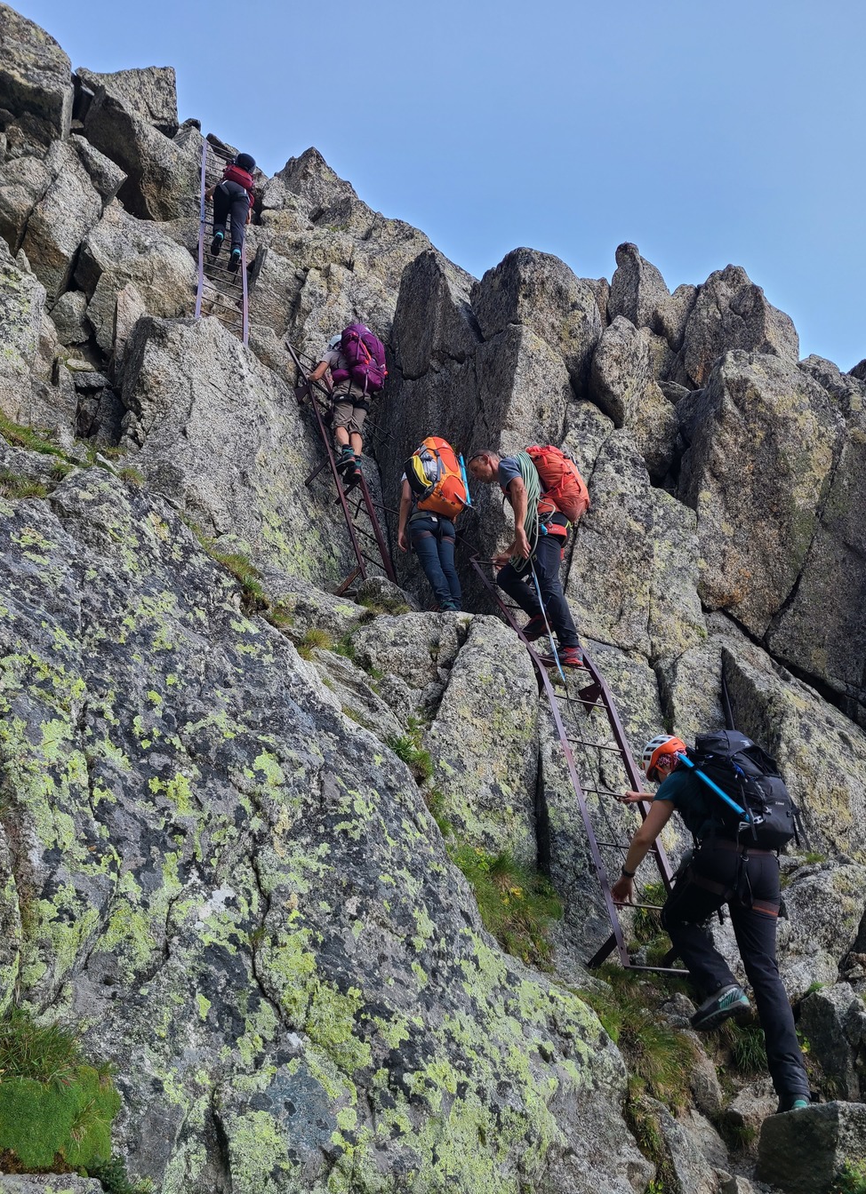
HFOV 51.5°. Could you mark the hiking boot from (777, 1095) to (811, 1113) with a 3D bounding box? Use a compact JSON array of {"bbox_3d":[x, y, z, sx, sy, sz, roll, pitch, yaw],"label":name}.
[{"bbox_3d":[1.366,1.963,3.460,0.110,0.150,0.285,4,-28,-7],"label":"hiking boot"}]

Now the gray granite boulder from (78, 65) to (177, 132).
[{"bbox_3d":[-3.887,-6.313,11.376,1.200,0.950,0.650,14,-34,-21],"label":"gray granite boulder"}]

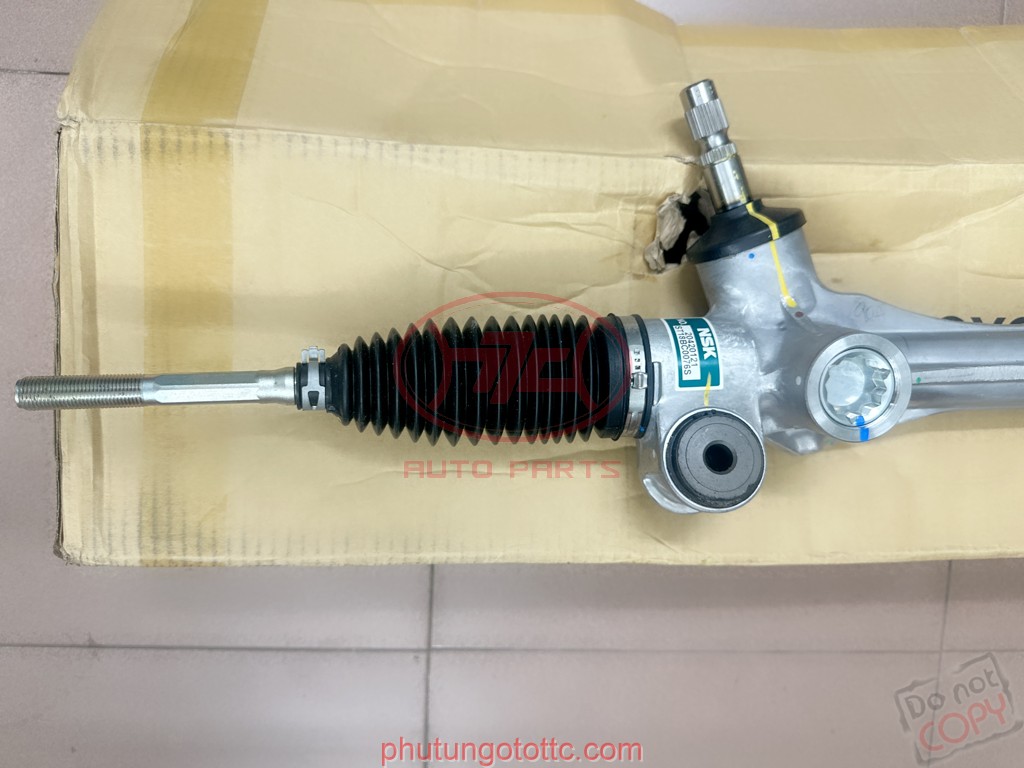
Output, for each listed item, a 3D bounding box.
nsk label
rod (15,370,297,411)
[{"bbox_3d":[0.075,-0.016,0.297,0.020,0.009,0.039,-2,53,-4],"label":"nsk label"},{"bbox_3d":[-0.148,0.003,0.297,0.113,0.016,0.016,-2,96,-5],"label":"rod"}]

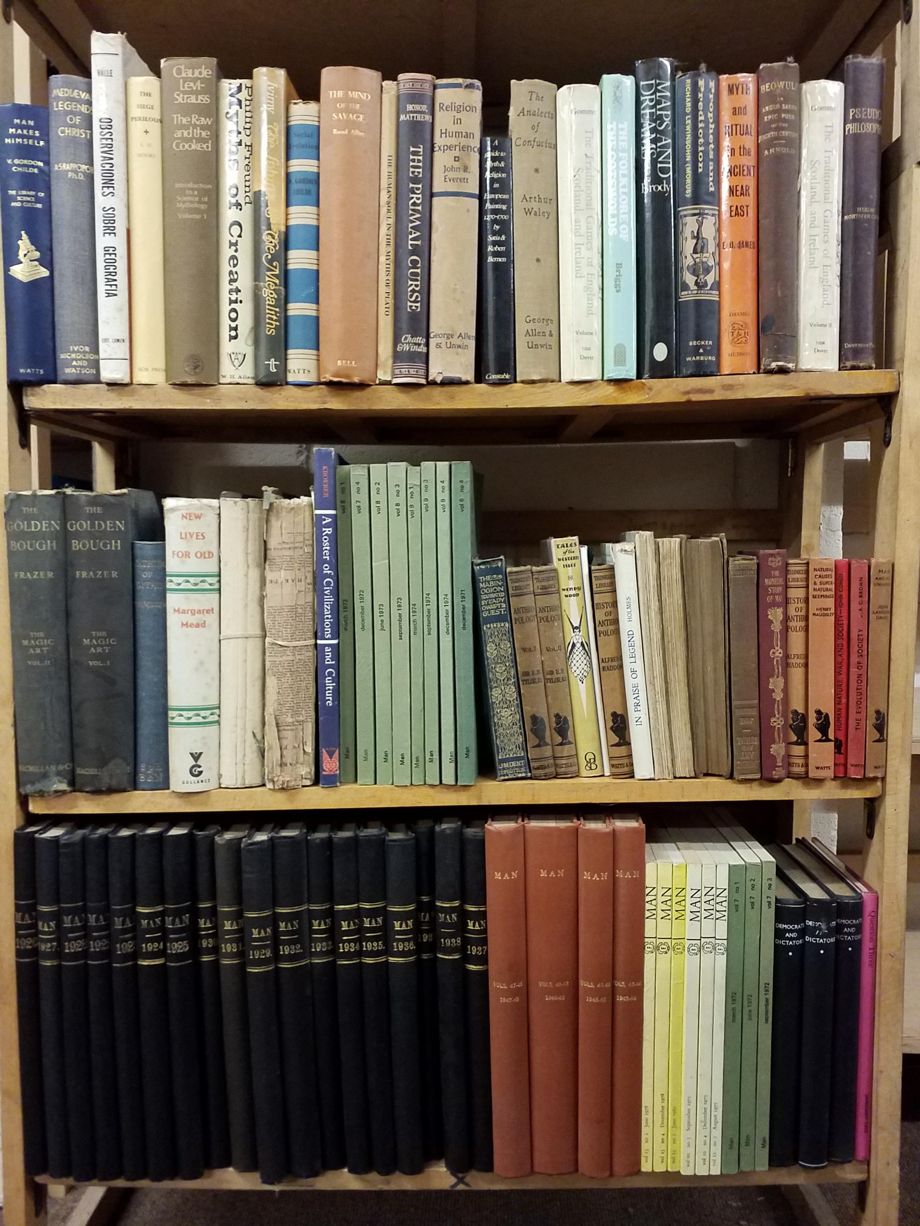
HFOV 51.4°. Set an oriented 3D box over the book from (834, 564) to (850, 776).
[{"bbox_3d":[0.290,0.039,0.780,0.010,0.165,0.110,-1,4,1],"label":"book"}]

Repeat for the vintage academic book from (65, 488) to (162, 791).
[{"bbox_3d":[-0.273,0.018,0.808,0.048,0.231,0.150,0,4,1],"label":"vintage academic book"}]

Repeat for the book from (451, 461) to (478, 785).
[{"bbox_3d":[0.009,0.004,0.806,0.014,0.247,0.152,-1,4,5],"label":"book"}]

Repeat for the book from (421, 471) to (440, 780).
[{"bbox_3d":[-0.017,0.004,0.806,0.011,0.246,0.152,0,4,4],"label":"book"}]

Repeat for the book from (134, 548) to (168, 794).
[{"bbox_3d":[-0.236,0.037,0.796,0.025,0.191,0.127,0,4,0],"label":"book"}]

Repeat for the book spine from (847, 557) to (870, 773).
[{"bbox_3d":[0.304,0.040,0.785,0.013,0.167,0.108,-1,4,0],"label":"book spine"}]

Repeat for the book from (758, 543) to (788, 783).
[{"bbox_3d":[0.239,0.037,0.785,0.019,0.176,0.120,-2,4,1],"label":"book"}]

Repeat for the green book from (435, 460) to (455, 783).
[{"bbox_3d":[-0.009,0.004,0.809,0.010,0.246,0.163,-1,4,1],"label":"green book"}]

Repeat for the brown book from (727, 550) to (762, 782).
[{"bbox_3d":[0.218,0.040,0.787,0.021,0.170,0.112,-2,4,0],"label":"brown book"}]

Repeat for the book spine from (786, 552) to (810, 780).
[{"bbox_3d":[0.259,0.040,0.785,0.016,0.168,0.108,-1,4,0],"label":"book spine"}]

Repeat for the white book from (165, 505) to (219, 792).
[{"bbox_3d":[-0.203,0.021,0.805,0.040,0.225,0.145,0,4,1],"label":"white book"}]

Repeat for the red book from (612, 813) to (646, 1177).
[{"bbox_3d":[0.130,0.293,0.840,0.024,0.279,0.205,0,4,0],"label":"red book"}]

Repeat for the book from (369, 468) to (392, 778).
[{"bbox_3d":[-0.058,0.005,0.810,0.012,0.244,0.163,-1,4,1],"label":"book"}]

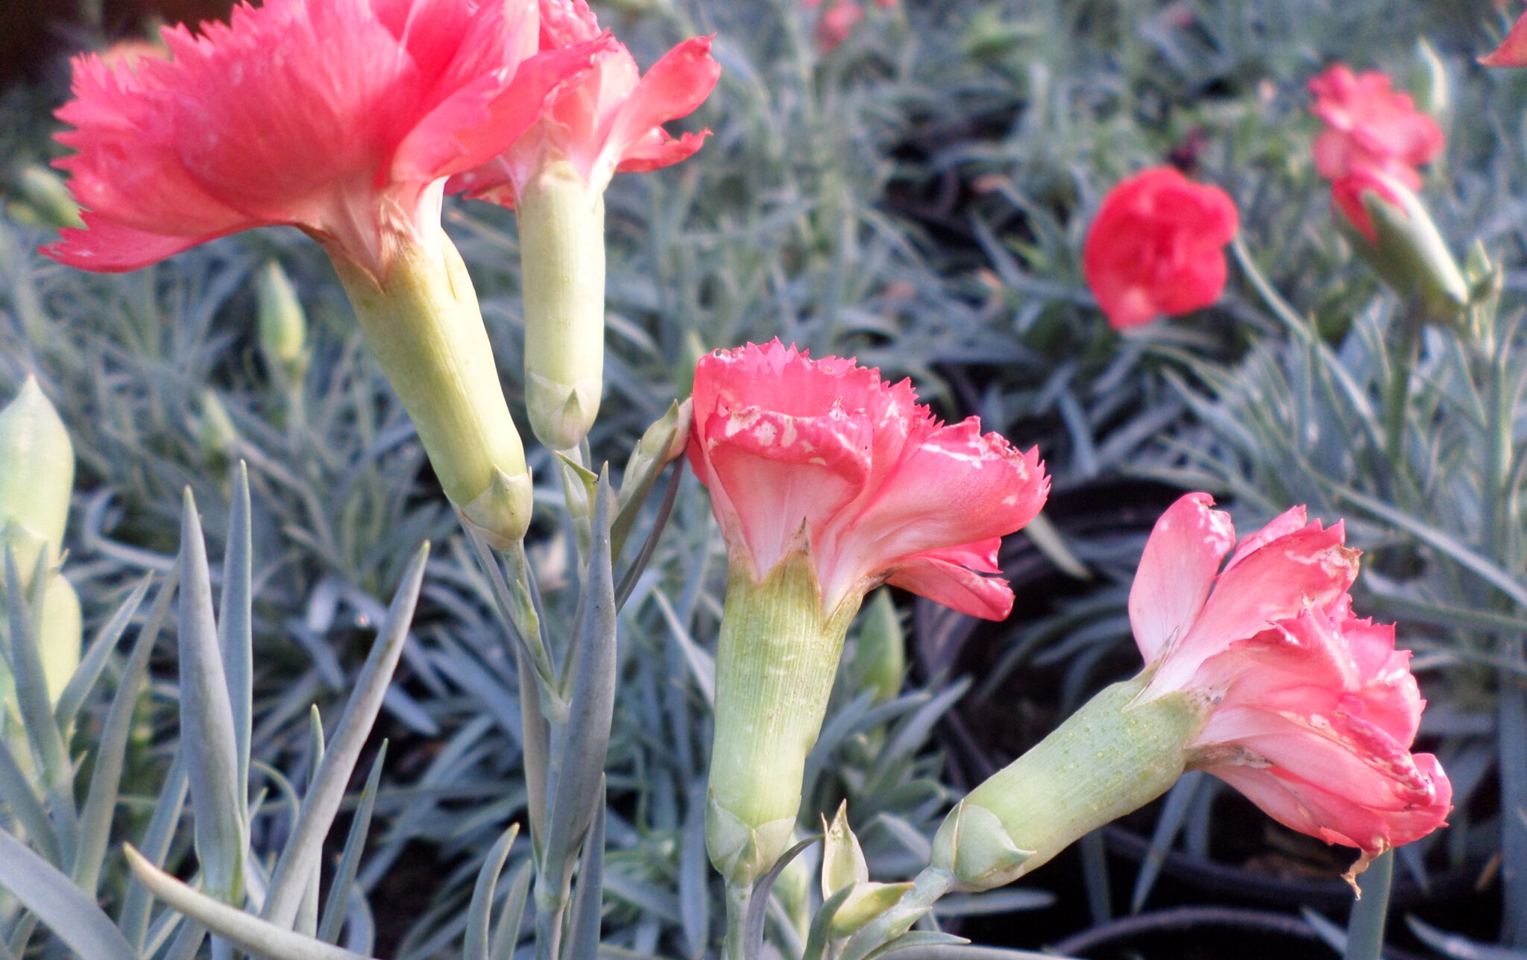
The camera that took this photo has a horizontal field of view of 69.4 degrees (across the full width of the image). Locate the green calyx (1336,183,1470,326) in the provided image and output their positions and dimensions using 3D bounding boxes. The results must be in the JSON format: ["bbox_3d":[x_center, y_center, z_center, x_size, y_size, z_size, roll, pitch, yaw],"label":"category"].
[{"bbox_3d":[0.136,-0.048,0.235,0.015,0.034,0.015,-39,12,0],"label":"green calyx"}]

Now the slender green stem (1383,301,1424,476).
[{"bbox_3d":[0.139,-0.020,0.240,0.005,0.038,0.005,6,12,0],"label":"slender green stem"}]

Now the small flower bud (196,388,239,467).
[{"bbox_3d":[-0.154,-0.015,0.310,0.011,0.022,0.011,-12,18,0],"label":"small flower bud"}]

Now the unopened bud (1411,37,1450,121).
[{"bbox_3d":[0.181,-0.109,0.300,0.009,0.023,0.009,-3,15,0],"label":"unopened bud"}]

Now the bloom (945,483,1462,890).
[{"bbox_3d":[0.048,0.030,0.132,0.060,0.045,0.042,-29,0,0],"label":"bloom"}]

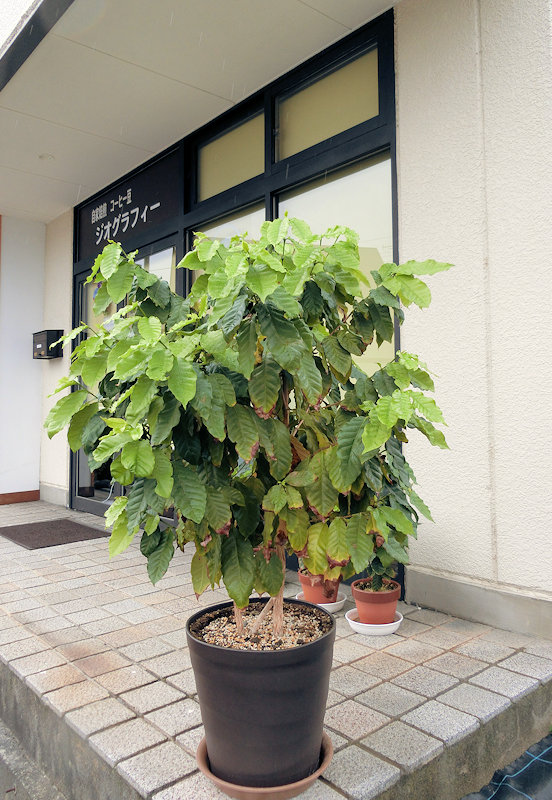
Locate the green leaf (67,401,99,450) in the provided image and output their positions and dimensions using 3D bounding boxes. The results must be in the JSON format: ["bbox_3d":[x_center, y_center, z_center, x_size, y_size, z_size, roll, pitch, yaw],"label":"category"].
[{"bbox_3d":[-0.374,0.054,1.140,0.044,0.112,0.022,16,-24,3],"label":"green leaf"}]

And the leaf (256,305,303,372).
[{"bbox_3d":[0.005,-0.106,0.980,0.068,0.146,0.030,-26,-15,-2],"label":"leaf"}]

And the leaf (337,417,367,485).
[{"bbox_3d":[0.155,0.102,1.140,0.053,0.139,0.032,15,-13,24],"label":"leaf"}]

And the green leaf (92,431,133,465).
[{"bbox_3d":[-0.307,0.089,1.090,0.084,0.039,0.028,-37,-16,-25],"label":"green leaf"}]

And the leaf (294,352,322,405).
[{"bbox_3d":[0.062,-0.045,1.165,0.055,0.119,0.022,-12,-15,-11],"label":"leaf"}]

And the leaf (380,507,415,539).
[{"bbox_3d":[0.247,0.246,1.170,0.087,0.041,0.026,37,-22,28],"label":"leaf"}]

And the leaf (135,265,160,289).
[{"bbox_3d":[-0.289,-0.271,1.270,0.055,0.102,0.020,-27,-38,-17],"label":"leaf"}]

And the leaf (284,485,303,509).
[{"bbox_3d":[0.029,0.175,1.040,0.031,0.057,0.016,-17,-40,-10],"label":"leaf"}]

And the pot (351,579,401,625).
[{"bbox_3d":[0.356,0.732,2.049,0.174,0.137,0.174,-1,-3,0],"label":"pot"}]

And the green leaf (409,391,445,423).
[{"bbox_3d":[0.310,0.016,1.185,0.047,0.102,0.025,-45,-6,-29],"label":"green leaf"}]

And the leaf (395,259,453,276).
[{"bbox_3d":[0.312,-0.276,1.210,0.124,0.030,0.048,-5,17,0],"label":"leaf"}]

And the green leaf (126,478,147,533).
[{"bbox_3d":[-0.263,0.201,1.090,0.039,0.111,0.022,8,-25,3],"label":"green leaf"}]

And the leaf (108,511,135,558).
[{"bbox_3d":[-0.340,0.292,1.260,0.055,0.112,0.020,11,-22,14],"label":"leaf"}]

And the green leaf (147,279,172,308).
[{"bbox_3d":[-0.237,-0.220,1.205,0.055,0.072,0.025,-14,-25,4],"label":"green leaf"}]

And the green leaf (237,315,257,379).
[{"bbox_3d":[-0.049,-0.107,1.160,0.050,0.137,0.025,-2,-18,19],"label":"green leaf"}]

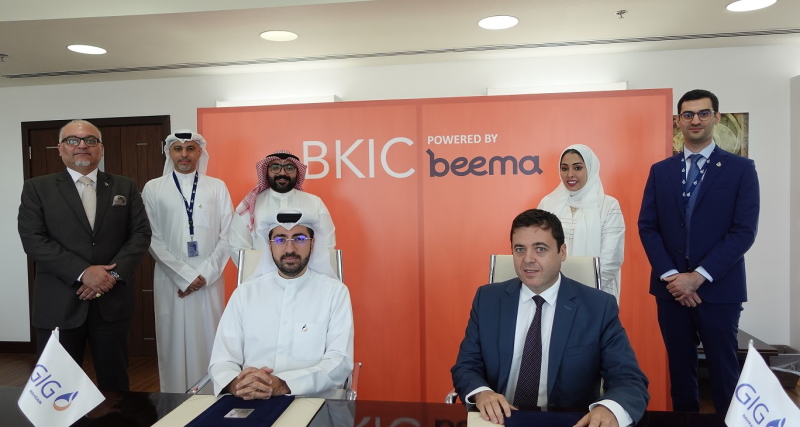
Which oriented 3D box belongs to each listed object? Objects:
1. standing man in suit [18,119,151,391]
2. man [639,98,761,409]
[{"bbox_3d":[-1.533,0.432,2.613,0.570,1.780,0.370,-2,2,-34],"label":"standing man in suit"},{"bbox_3d":[1.376,0.357,2.432,0.510,1.840,0.340,0,2,36],"label":"man"}]

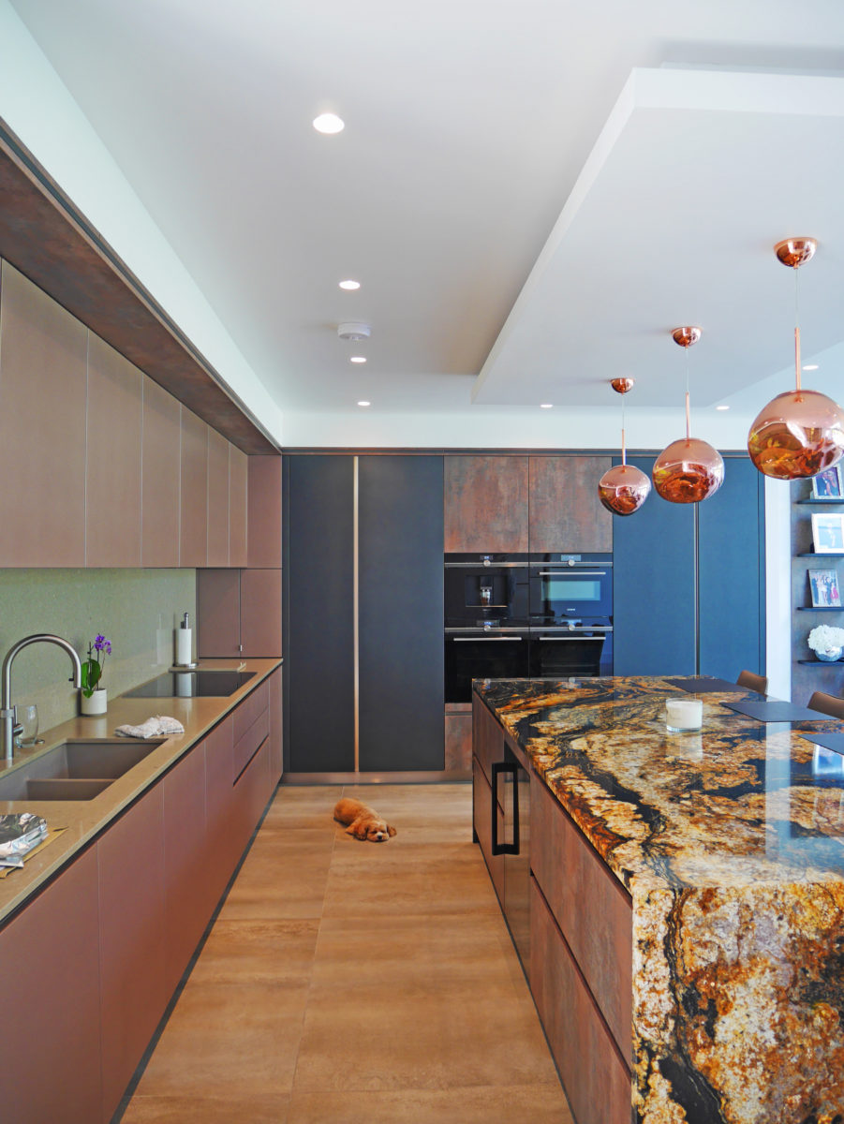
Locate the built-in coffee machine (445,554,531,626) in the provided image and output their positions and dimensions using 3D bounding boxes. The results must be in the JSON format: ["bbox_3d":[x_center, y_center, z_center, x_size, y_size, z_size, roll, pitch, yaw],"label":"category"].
[{"bbox_3d":[0.448,0.177,6.215,0.598,0.478,0.500,0,0,-3],"label":"built-in coffee machine"}]

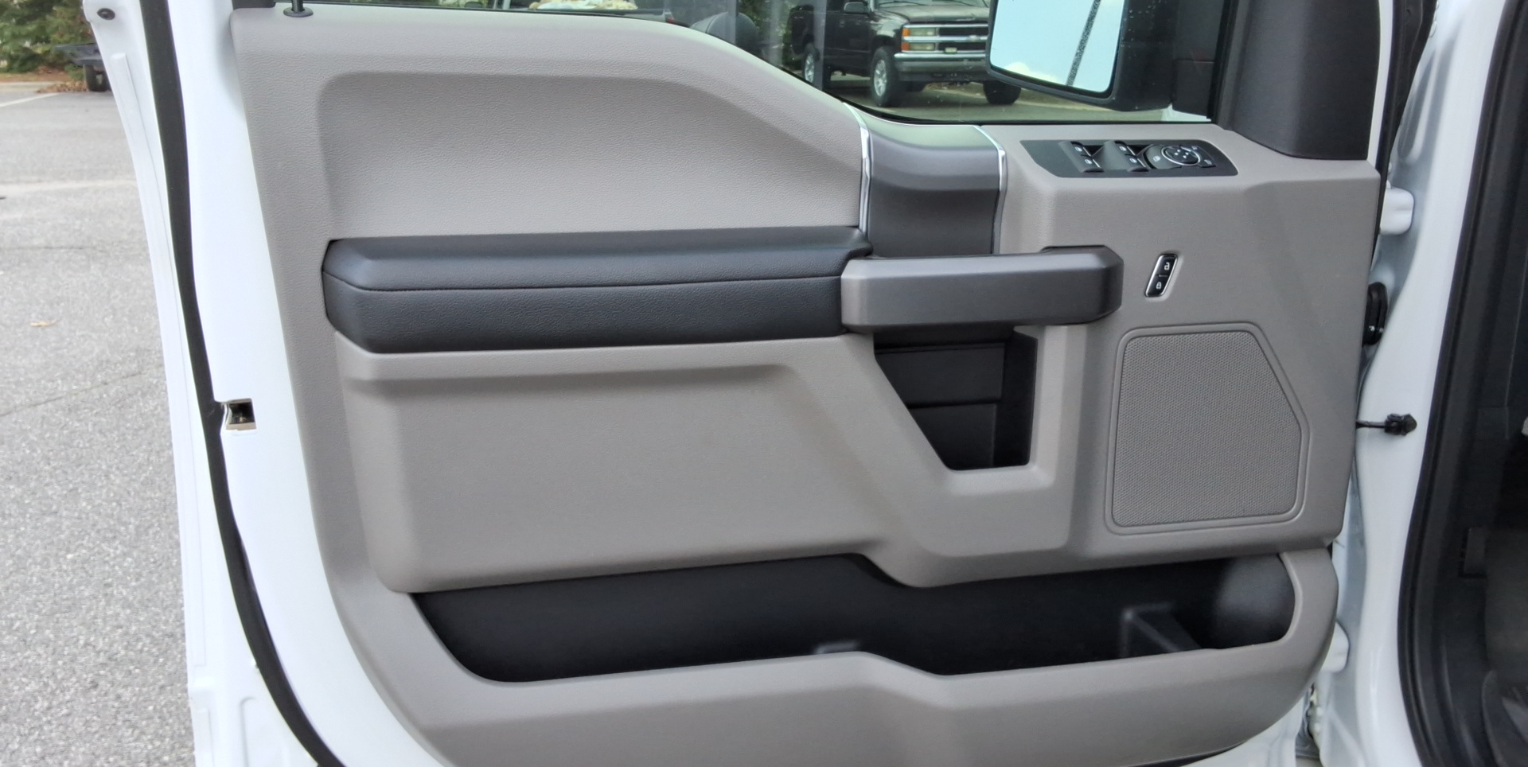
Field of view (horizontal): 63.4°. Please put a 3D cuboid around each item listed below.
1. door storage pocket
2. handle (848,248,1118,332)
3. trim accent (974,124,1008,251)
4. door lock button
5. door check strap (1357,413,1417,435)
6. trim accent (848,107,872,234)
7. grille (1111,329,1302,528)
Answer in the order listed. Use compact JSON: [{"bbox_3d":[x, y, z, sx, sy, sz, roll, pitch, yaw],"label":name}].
[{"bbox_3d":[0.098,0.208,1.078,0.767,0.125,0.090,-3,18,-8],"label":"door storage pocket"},{"bbox_3d":[0.173,-0.074,0.976,0.236,0.053,0.060,-3,18,-15],"label":"handle"},{"bbox_3d":[0.186,-0.157,1.016,0.015,0.108,0.057,-3,18,-8],"label":"trim accent"},{"bbox_3d":[0.338,-0.092,1.043,0.025,0.038,0.012,-3,18,-8],"label":"door lock button"},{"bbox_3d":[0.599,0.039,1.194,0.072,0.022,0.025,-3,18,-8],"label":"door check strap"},{"bbox_3d":[0.076,-0.171,0.996,0.013,0.103,0.060,-3,18,-8],"label":"trim accent"},{"bbox_3d":[0.398,0.039,1.095,0.171,0.182,0.014,-3,18,-8],"label":"grille"}]

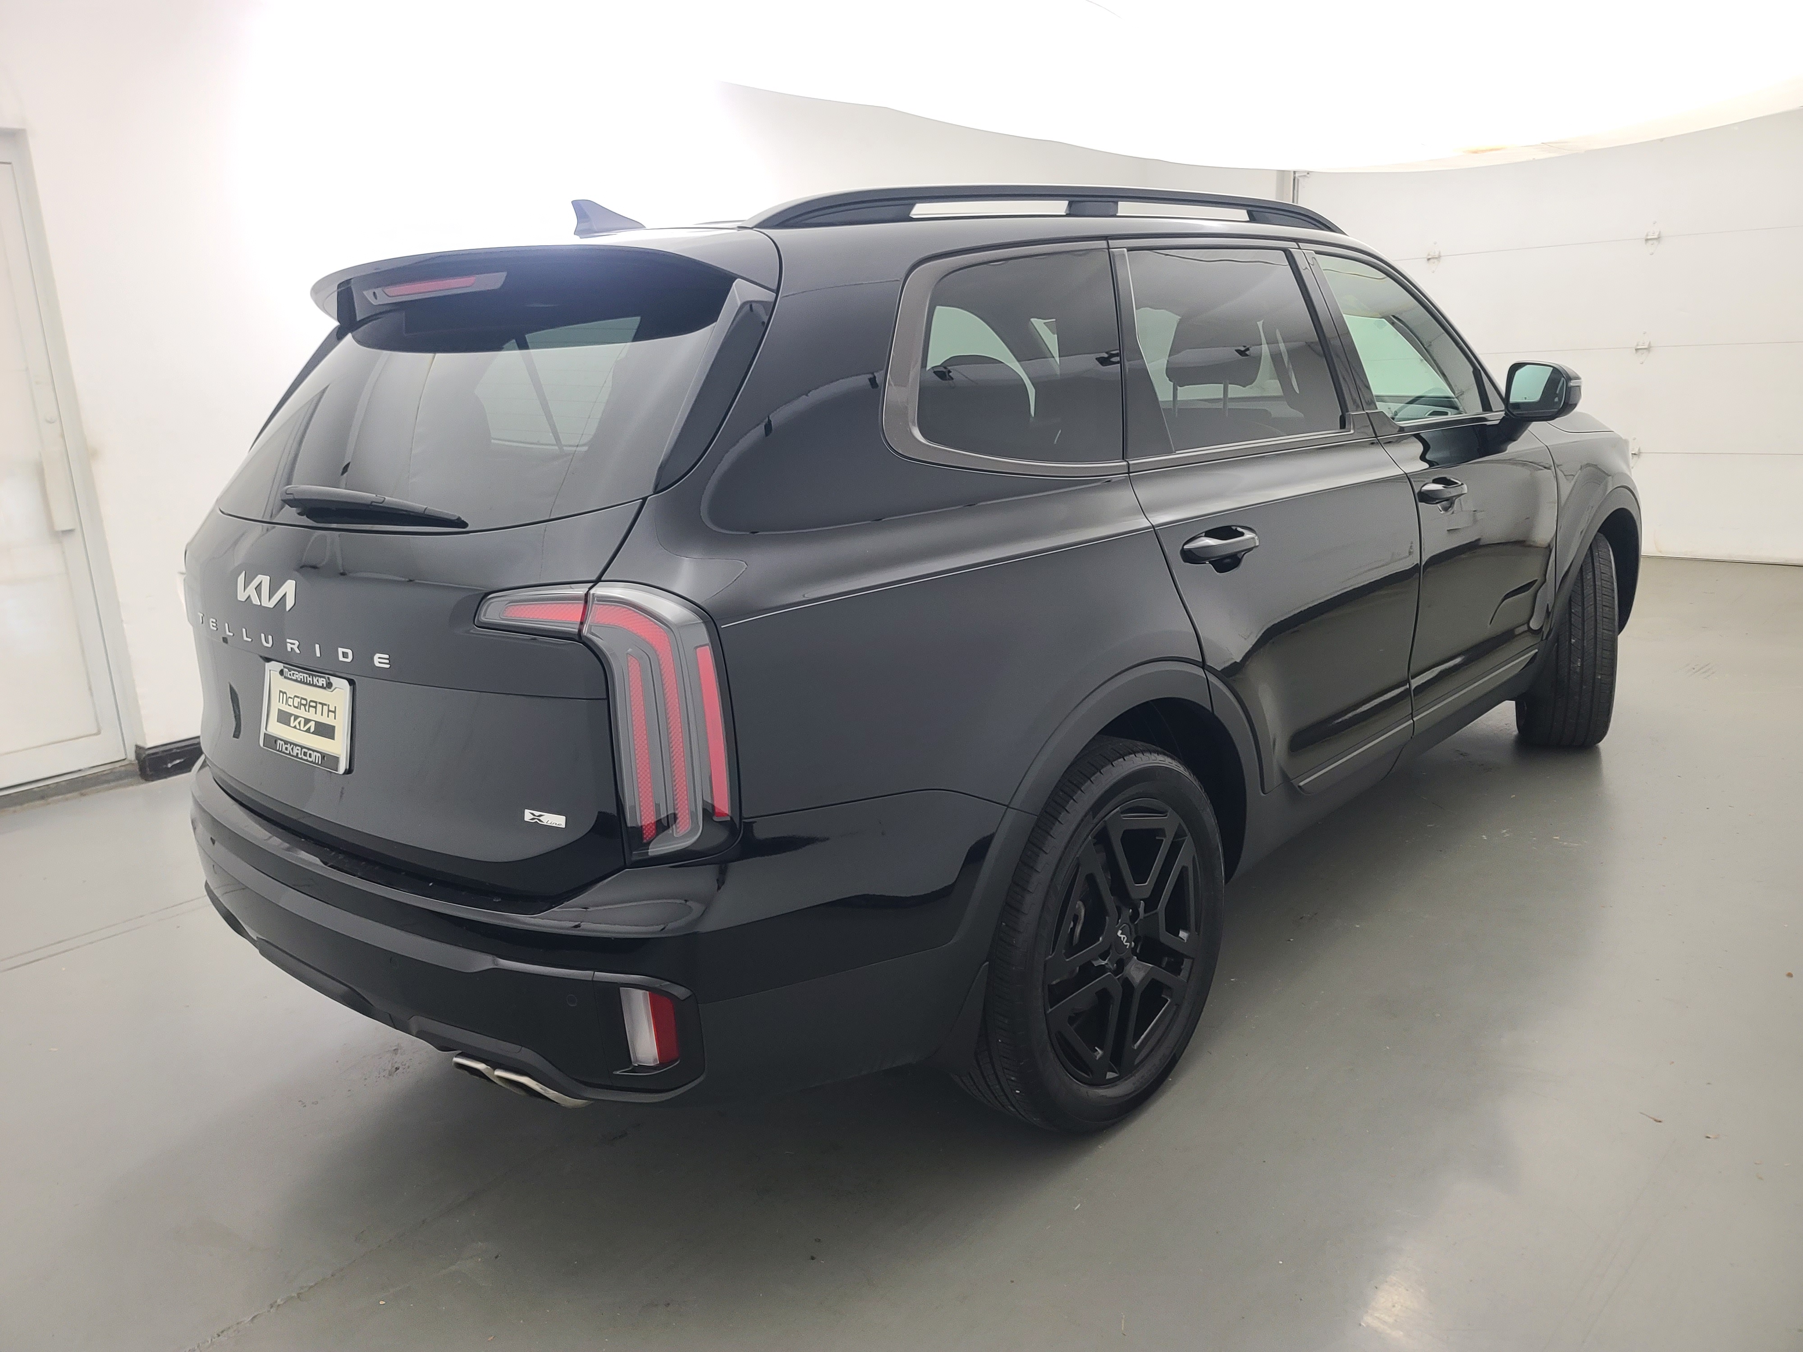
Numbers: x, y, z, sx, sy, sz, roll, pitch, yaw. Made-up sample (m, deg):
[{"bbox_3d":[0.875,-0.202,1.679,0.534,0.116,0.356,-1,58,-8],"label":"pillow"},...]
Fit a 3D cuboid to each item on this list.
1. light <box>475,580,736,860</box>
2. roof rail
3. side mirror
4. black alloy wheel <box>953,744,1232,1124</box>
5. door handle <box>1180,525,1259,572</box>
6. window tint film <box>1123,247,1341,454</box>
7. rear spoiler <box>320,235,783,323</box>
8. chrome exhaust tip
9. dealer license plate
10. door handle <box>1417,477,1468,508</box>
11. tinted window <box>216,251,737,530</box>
[{"bbox_3d":[-0.407,0.048,1.780,0.365,0.370,0.175,8,17,42],"label":"light"},{"bbox_3d":[0.467,-0.962,2.748,0.065,0.100,2.060,8,19,42],"label":"roof rail"},{"bbox_3d":[1.821,-0.811,3.713,0.200,0.170,0.130,8,17,42],"label":"side mirror"},{"bbox_3d":[0.350,0.478,2.523,0.250,0.745,0.745,8,17,42],"label":"black alloy wheel"},{"bbox_3d":[0.611,-0.245,2.499,0.058,0.068,0.250,8,17,42],"label":"door handle"},{"bbox_3d":[0.742,-0.727,2.848,0.770,0.440,0.040,-16,-2,-45],"label":"window tint film"},{"bbox_3d":[-0.770,-0.720,2.381,1.400,0.140,0.340,8,17,42],"label":"rear spoiler"},{"bbox_3d":[-0.588,0.622,2.006,0.260,0.080,0.140,8,17,42],"label":"chrome exhaust tip"},{"bbox_3d":[-1.019,0.068,2.230,0.312,0.162,0.020,8,5,42],"label":"dealer license plate"},{"bbox_3d":[1.367,-0.461,3.292,0.058,0.068,0.250,8,17,42],"label":"door handle"},{"bbox_3d":[-0.867,-0.463,2.316,1.380,0.500,0.100,8,-22,42],"label":"tinted window"}]

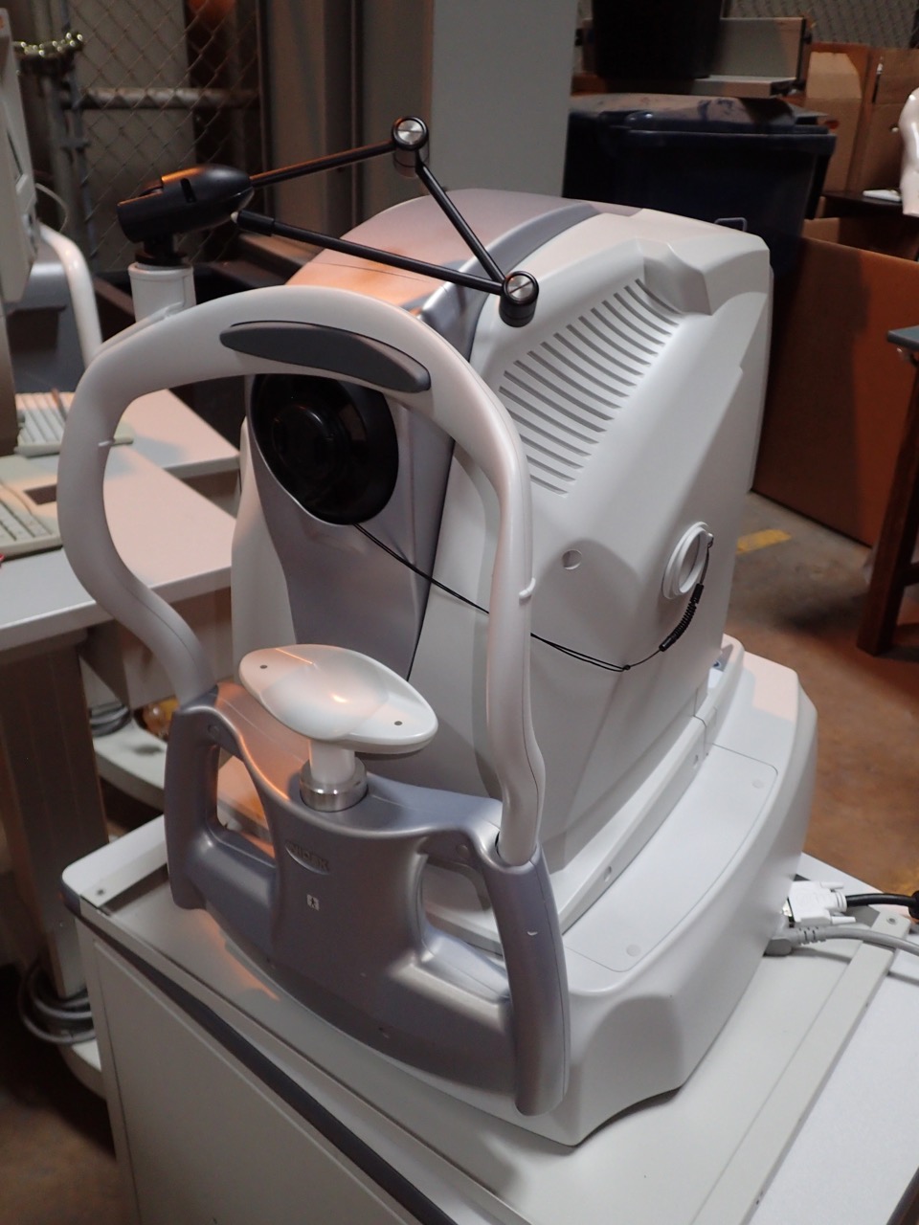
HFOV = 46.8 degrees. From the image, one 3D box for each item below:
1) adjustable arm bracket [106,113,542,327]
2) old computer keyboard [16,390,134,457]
[{"bbox_3d":[-0.068,-0.204,0.553,0.222,0.103,0.065,2,27,0],"label":"adjustable arm bracket"},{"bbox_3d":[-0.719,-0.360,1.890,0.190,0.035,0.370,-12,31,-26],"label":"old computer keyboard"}]

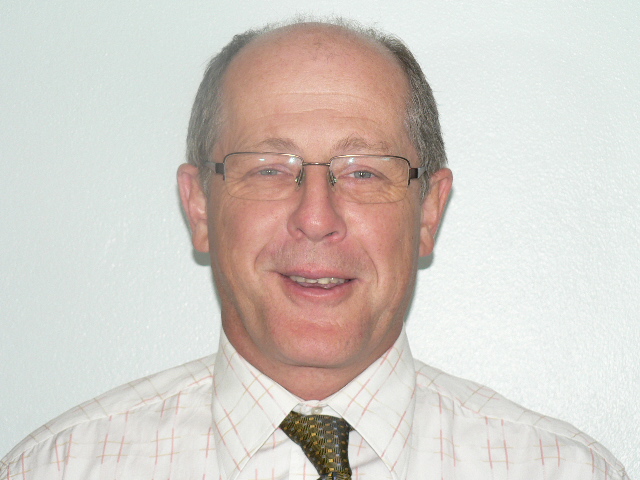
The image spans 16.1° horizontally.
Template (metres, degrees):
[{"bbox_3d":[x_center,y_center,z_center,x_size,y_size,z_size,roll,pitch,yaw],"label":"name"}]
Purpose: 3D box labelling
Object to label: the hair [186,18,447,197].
[{"bbox_3d":[-0.003,-0.083,1.640,0.186,0.165,0.185,2,-3,-1],"label":"hair"}]

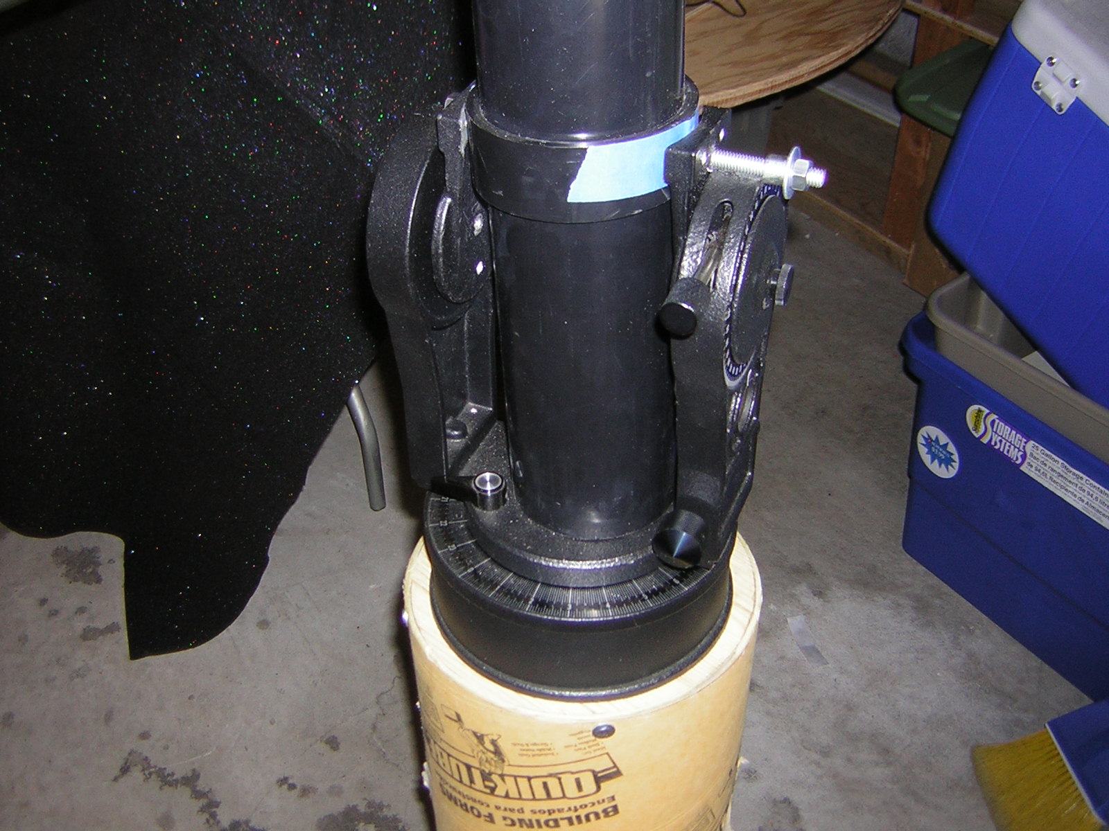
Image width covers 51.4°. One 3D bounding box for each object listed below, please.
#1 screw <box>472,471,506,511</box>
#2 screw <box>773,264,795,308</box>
[{"bbox_3d":[-0.035,0.042,0.622,0.018,0.015,0.018,-1,38,1],"label":"screw"},{"bbox_3d":[0.102,-0.059,0.522,0.007,0.018,0.018,12,40,17],"label":"screw"}]

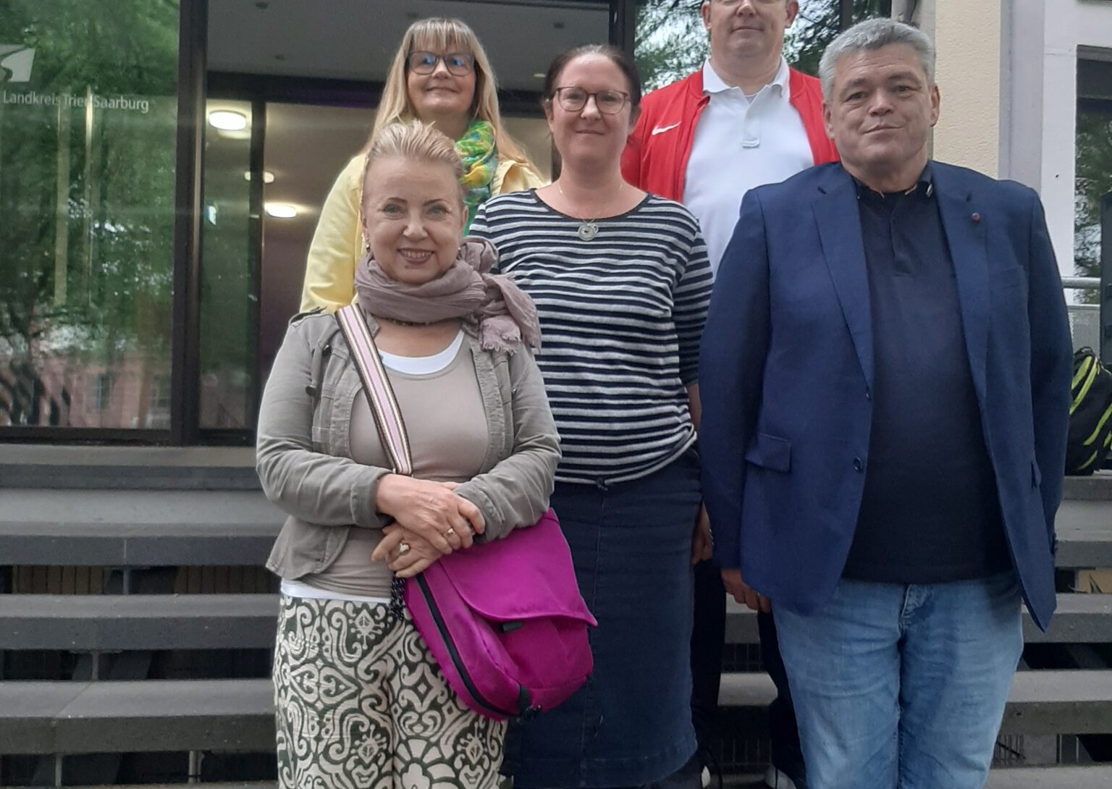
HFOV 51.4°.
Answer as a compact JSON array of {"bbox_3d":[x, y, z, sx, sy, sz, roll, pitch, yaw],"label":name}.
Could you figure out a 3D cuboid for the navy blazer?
[{"bbox_3d":[0.537,-0.003,1.900,0.590,0.760,0.330,1,0,8],"label":"navy blazer"}]

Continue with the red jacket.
[{"bbox_3d":[0.405,-0.350,2.470,0.580,0.700,0.320,1,0,6],"label":"red jacket"}]

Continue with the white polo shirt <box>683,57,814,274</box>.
[{"bbox_3d":[0.405,-0.355,2.460,0.520,0.720,0.290,1,0,6],"label":"white polo shirt"}]

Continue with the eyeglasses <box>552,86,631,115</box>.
[{"bbox_3d":[0.068,-0.524,2.110,0.138,0.047,0.140,3,0,1],"label":"eyeglasses"}]

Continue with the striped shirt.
[{"bbox_3d":[0.060,-0.110,2.130,0.460,0.550,0.300,1,0,-2],"label":"striped shirt"}]

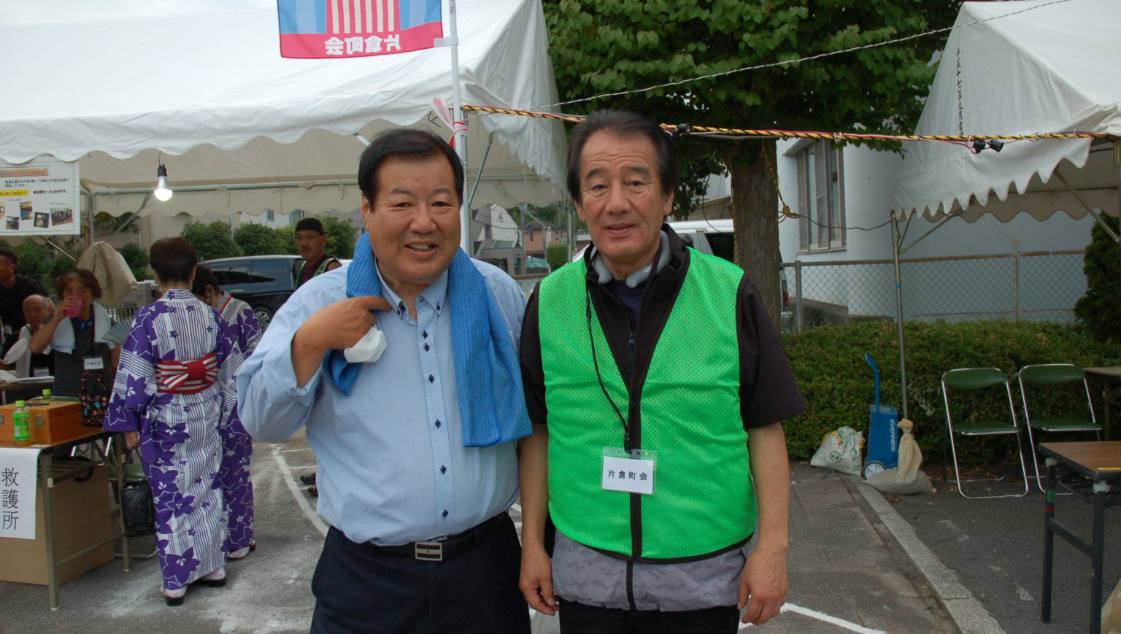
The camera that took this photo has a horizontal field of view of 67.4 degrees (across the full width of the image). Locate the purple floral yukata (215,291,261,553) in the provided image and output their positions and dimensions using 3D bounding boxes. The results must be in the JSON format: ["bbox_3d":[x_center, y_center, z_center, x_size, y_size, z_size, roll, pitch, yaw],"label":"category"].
[{"bbox_3d":[-1.743,0.520,4.283,0.450,1.320,0.500,-2,3,-28],"label":"purple floral yukata"}]

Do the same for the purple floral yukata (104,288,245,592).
[{"bbox_3d":[-1.708,0.538,3.753,0.570,1.320,0.400,-4,4,-42],"label":"purple floral yukata"}]

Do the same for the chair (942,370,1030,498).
[{"bbox_3d":[2.650,0.715,5.278,0.425,0.760,0.450,-1,3,6],"label":"chair"}]

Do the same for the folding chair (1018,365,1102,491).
[{"bbox_3d":[3.175,0.705,5.328,0.425,0.760,0.450,-1,3,6],"label":"folding chair"}]

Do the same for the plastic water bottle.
[{"bbox_3d":[-2.294,0.459,3.578,0.068,0.195,0.068,-1,3,0],"label":"plastic water bottle"}]

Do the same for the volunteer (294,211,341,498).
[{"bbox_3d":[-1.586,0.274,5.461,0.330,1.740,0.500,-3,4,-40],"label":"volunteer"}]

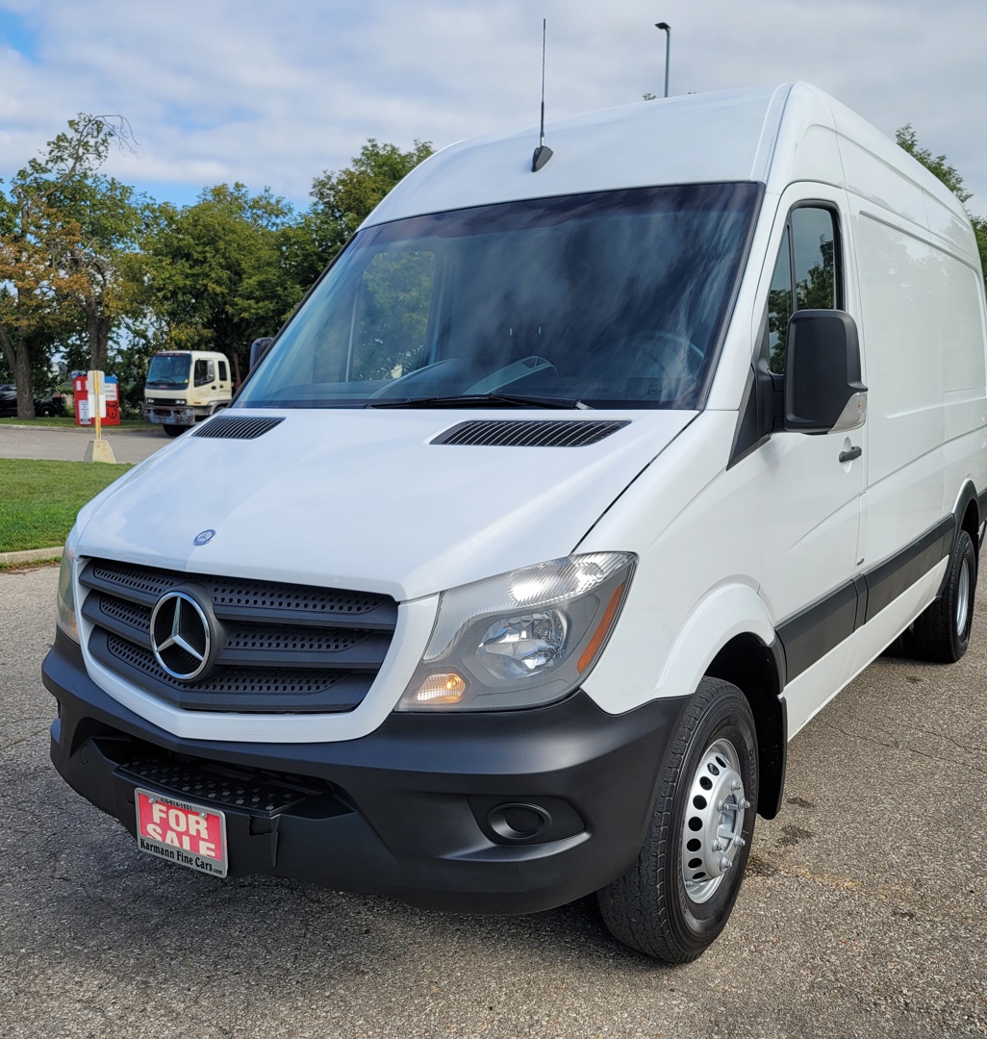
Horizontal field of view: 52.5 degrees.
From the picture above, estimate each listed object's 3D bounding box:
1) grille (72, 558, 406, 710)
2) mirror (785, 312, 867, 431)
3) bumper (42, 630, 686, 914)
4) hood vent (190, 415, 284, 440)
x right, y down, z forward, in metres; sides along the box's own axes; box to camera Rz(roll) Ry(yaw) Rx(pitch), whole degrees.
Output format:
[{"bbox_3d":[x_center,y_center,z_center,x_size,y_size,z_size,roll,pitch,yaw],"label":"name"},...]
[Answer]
[{"bbox_3d":[-0.683,0.280,2.359,1.090,0.335,0.160,4,4,33],"label":"grille"},{"bbox_3d":[0.916,-0.408,2.766,0.220,0.345,0.165,4,8,33],"label":"mirror"},{"bbox_3d":[-0.541,0.593,2.738,1.950,0.540,0.830,5,9,34],"label":"bumper"},{"bbox_3d":[-0.793,-0.278,3.085,0.145,0.035,0.470,-33,26,-35],"label":"hood vent"}]

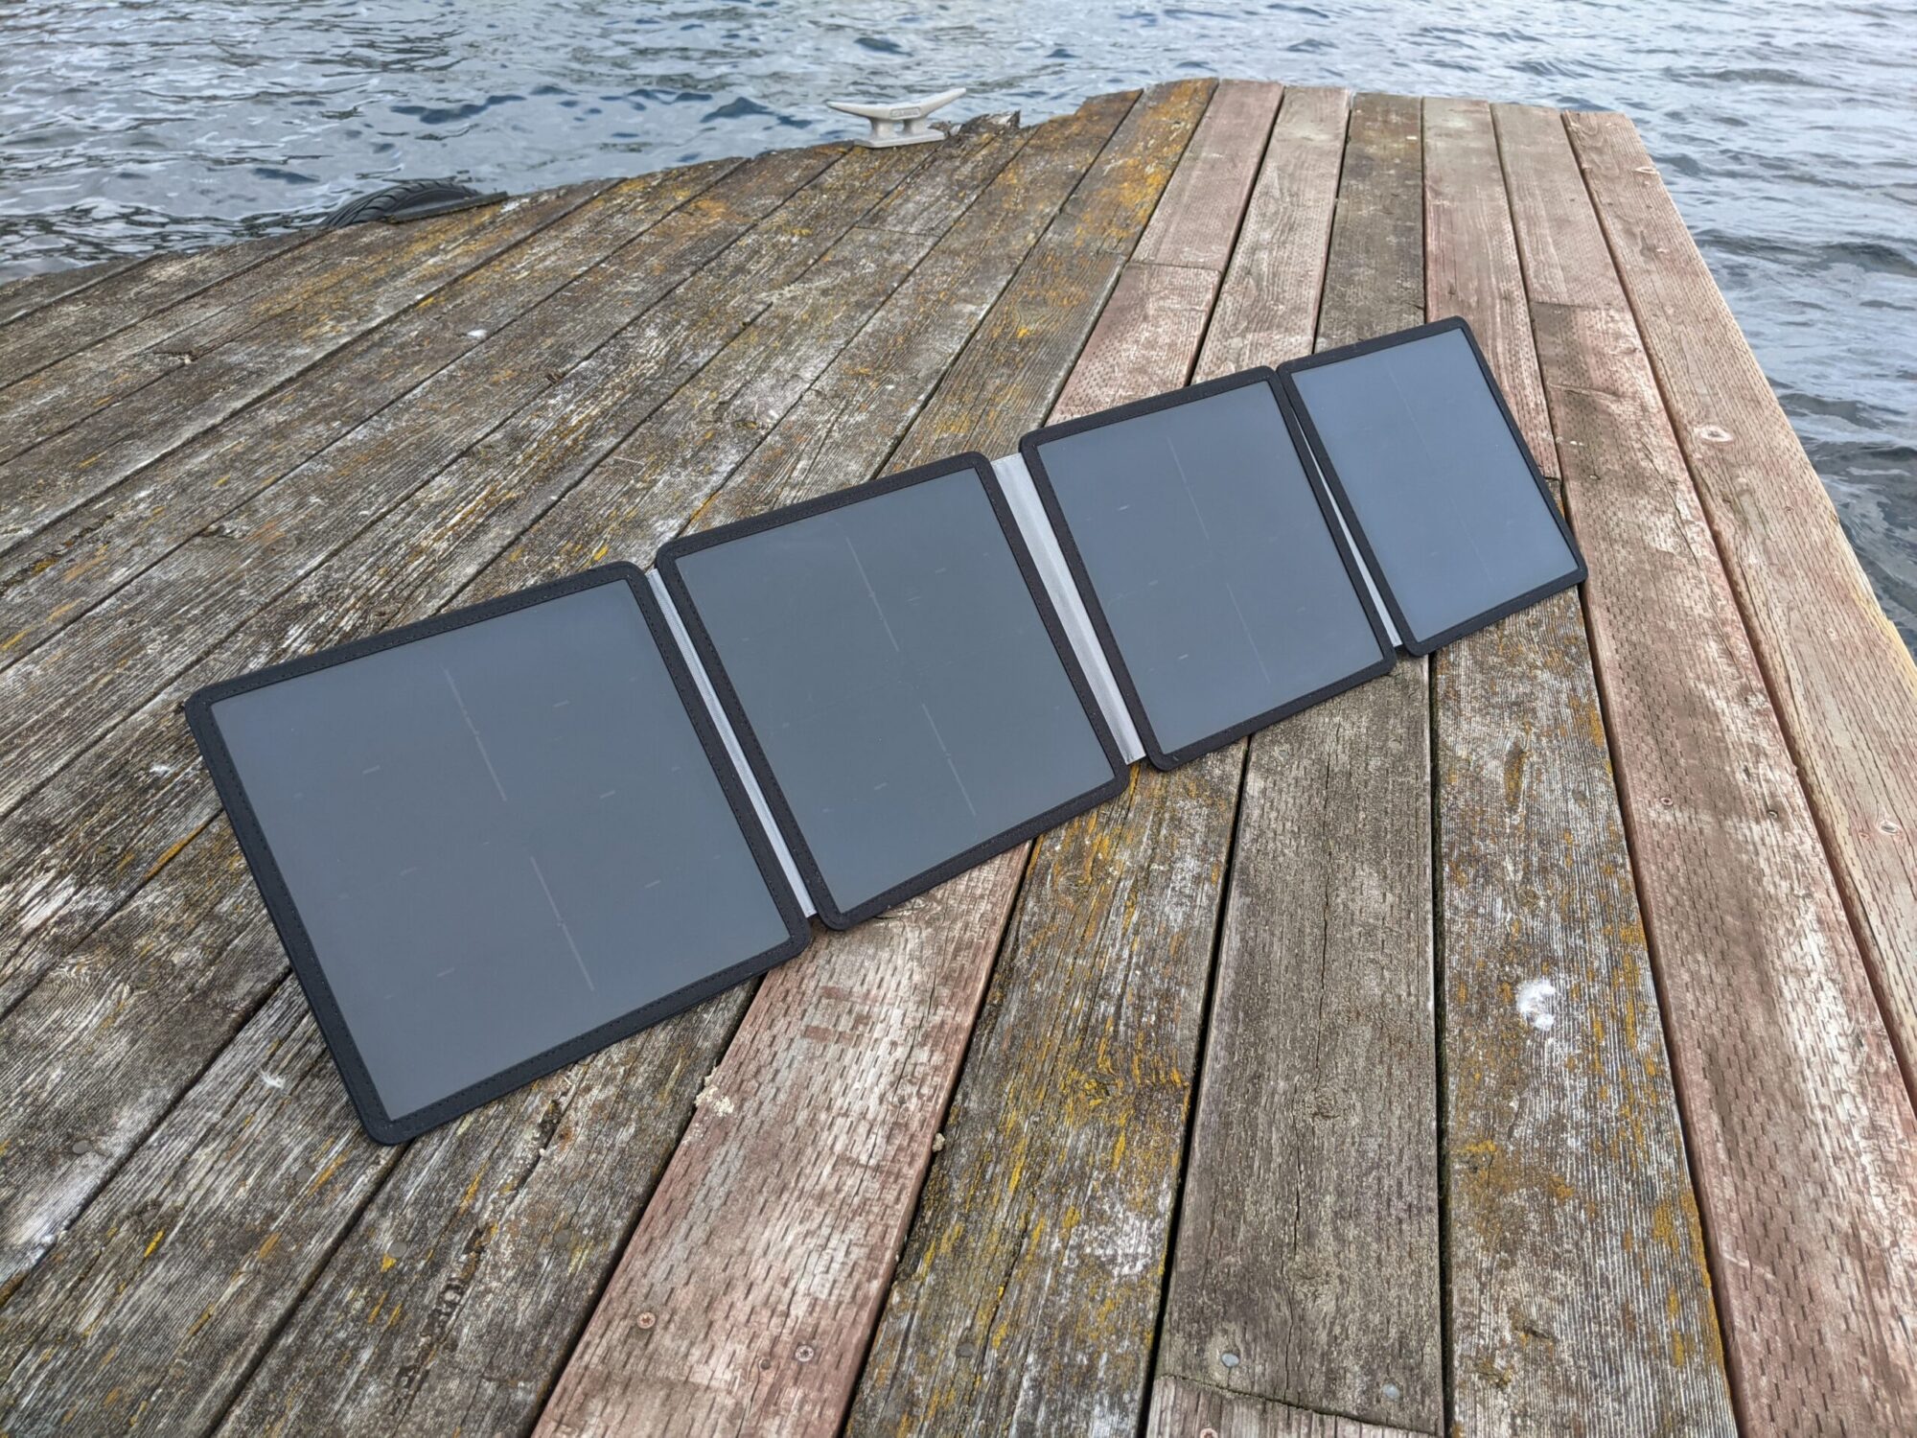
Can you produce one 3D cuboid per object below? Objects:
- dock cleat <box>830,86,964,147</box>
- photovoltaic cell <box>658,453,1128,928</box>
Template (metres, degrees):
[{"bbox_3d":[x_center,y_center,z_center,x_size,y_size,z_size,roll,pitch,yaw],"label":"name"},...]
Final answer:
[{"bbox_3d":[-0.107,-1.114,2.769,0.294,0.081,0.067,-17,39,-26],"label":"dock cleat"},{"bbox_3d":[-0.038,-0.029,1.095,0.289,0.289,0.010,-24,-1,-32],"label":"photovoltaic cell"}]

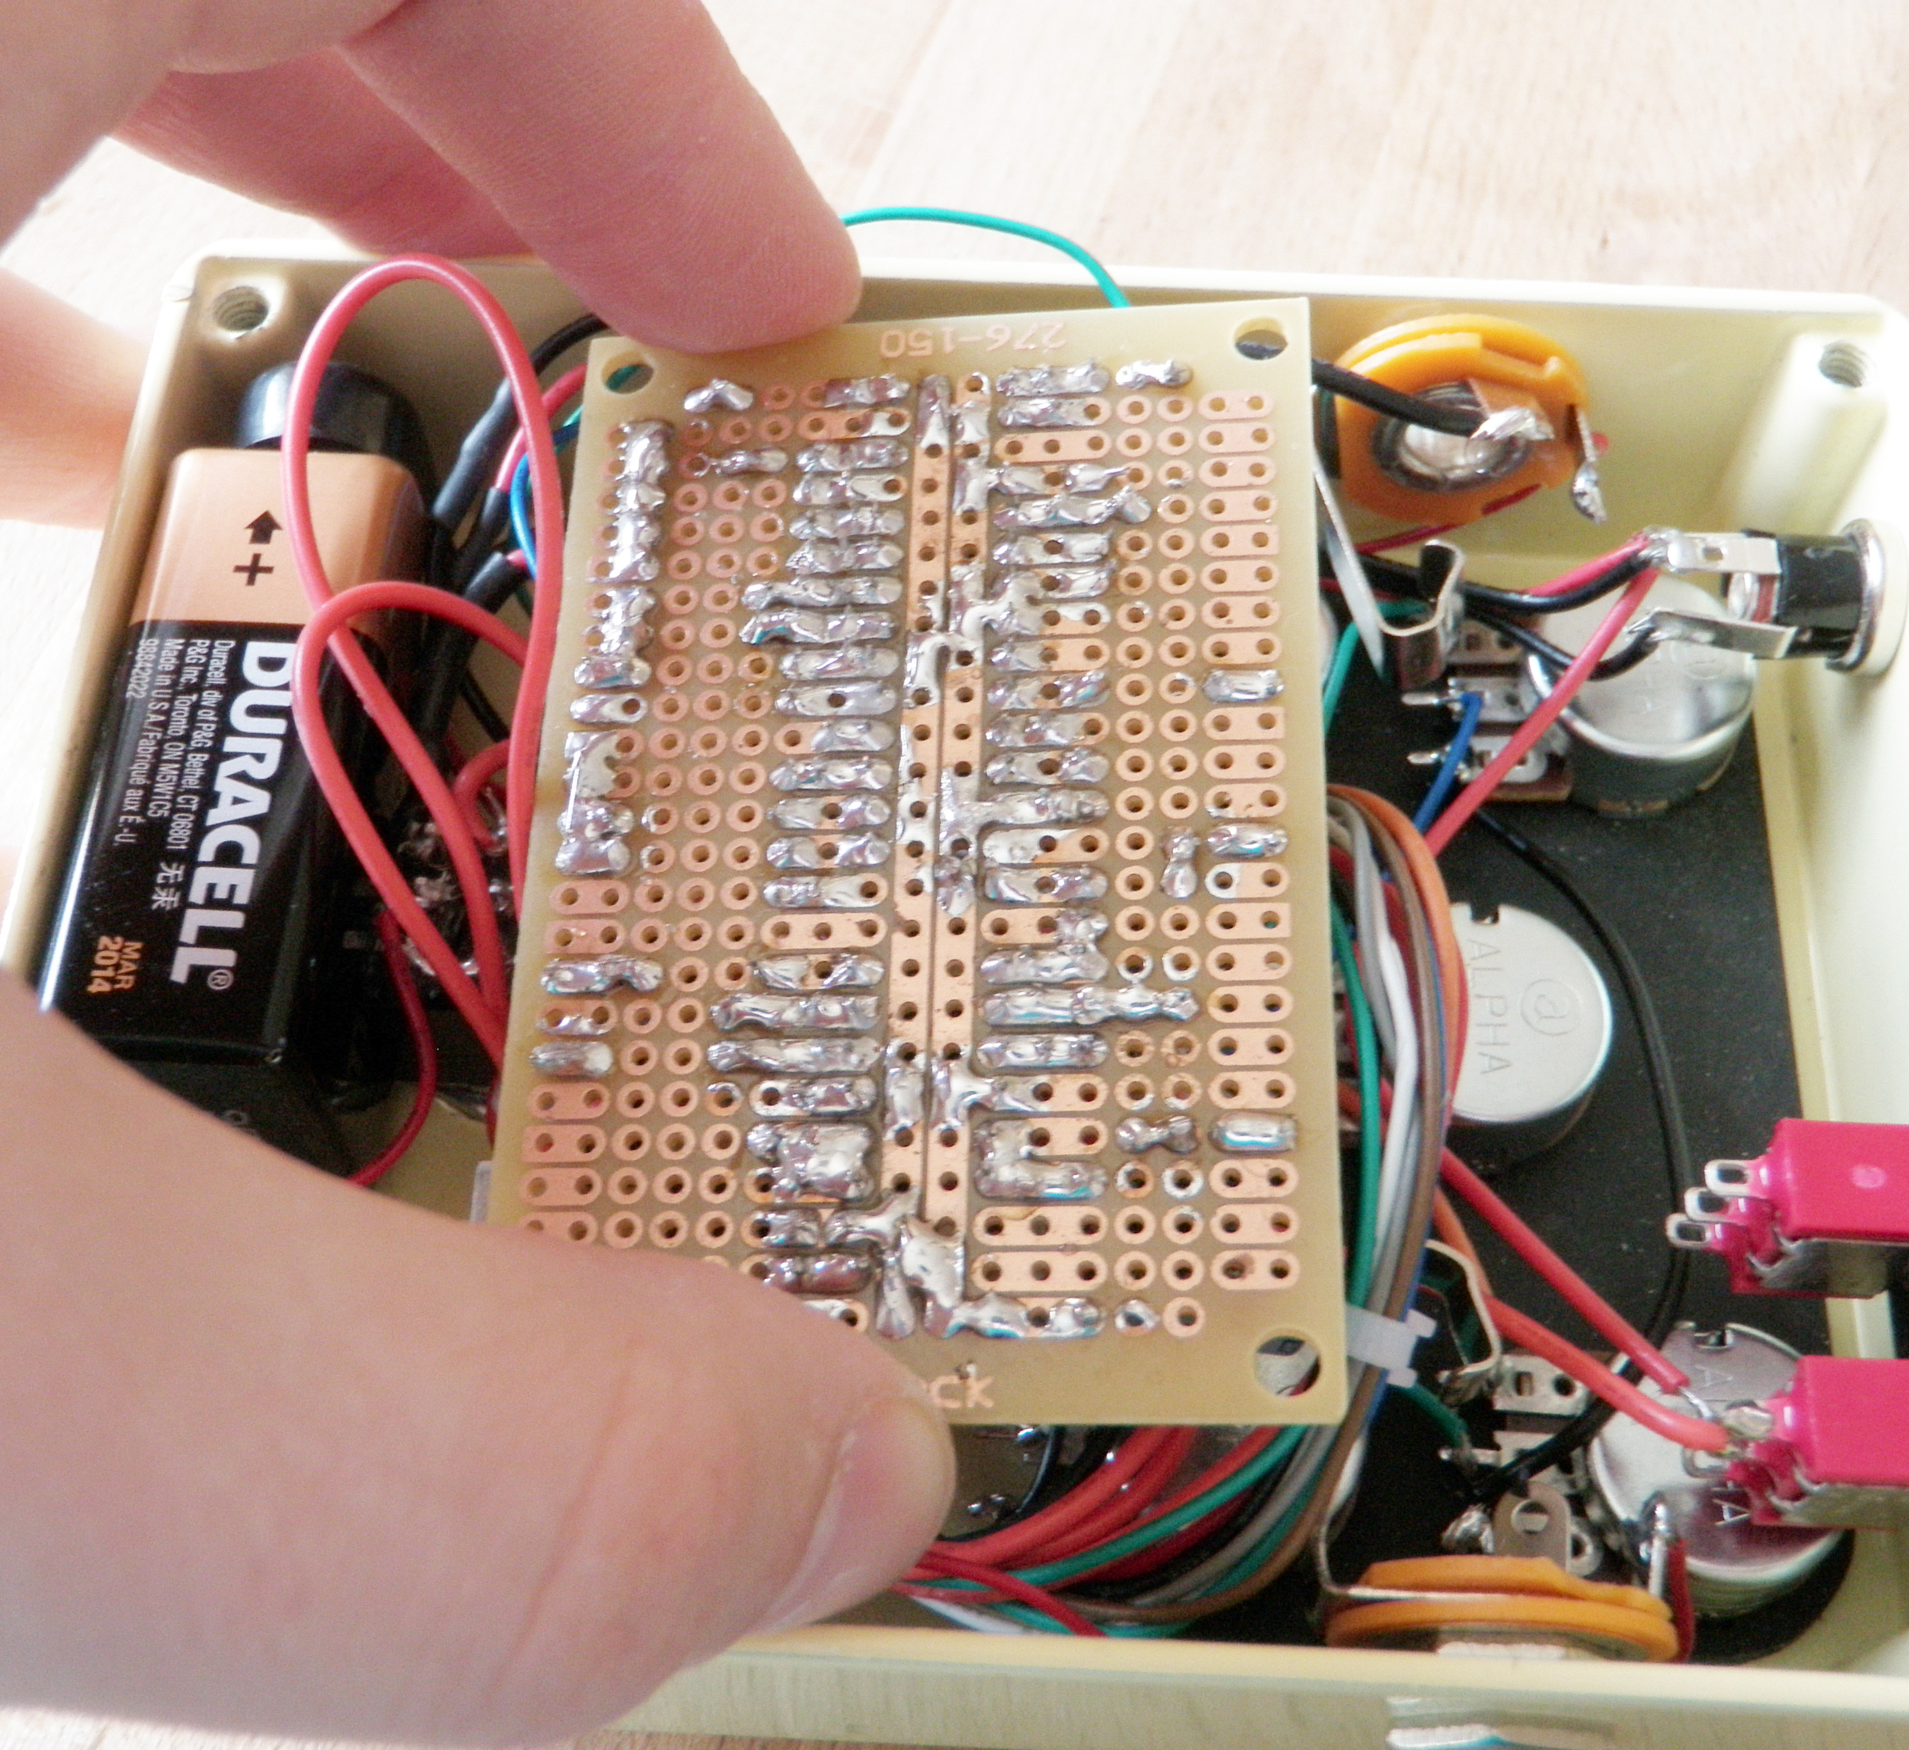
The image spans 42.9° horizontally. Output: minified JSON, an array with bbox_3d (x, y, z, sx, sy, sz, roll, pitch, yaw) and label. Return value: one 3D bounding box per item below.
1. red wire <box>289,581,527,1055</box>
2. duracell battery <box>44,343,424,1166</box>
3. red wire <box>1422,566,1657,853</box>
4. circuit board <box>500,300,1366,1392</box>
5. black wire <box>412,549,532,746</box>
[{"bbox_3d":[-0.034,-0.004,0.151,0.014,0.009,0.032,-2,63,0],"label":"red wire"},{"bbox_3d":[-0.045,-0.005,0.167,0.018,0.026,0.049,2,63,2],"label":"duracell battery"},{"bbox_3d":[0.038,-0.011,0.160,0.002,0.003,0.029,35,64,17],"label":"red wire"},{"bbox_3d":[-0.002,-0.004,0.142,0.047,0.002,0.072,-2,64,7],"label":"circuit board"},{"bbox_3d":[-0.032,-0.015,0.165,0.004,0.004,0.018,15,69,8],"label":"black wire"}]

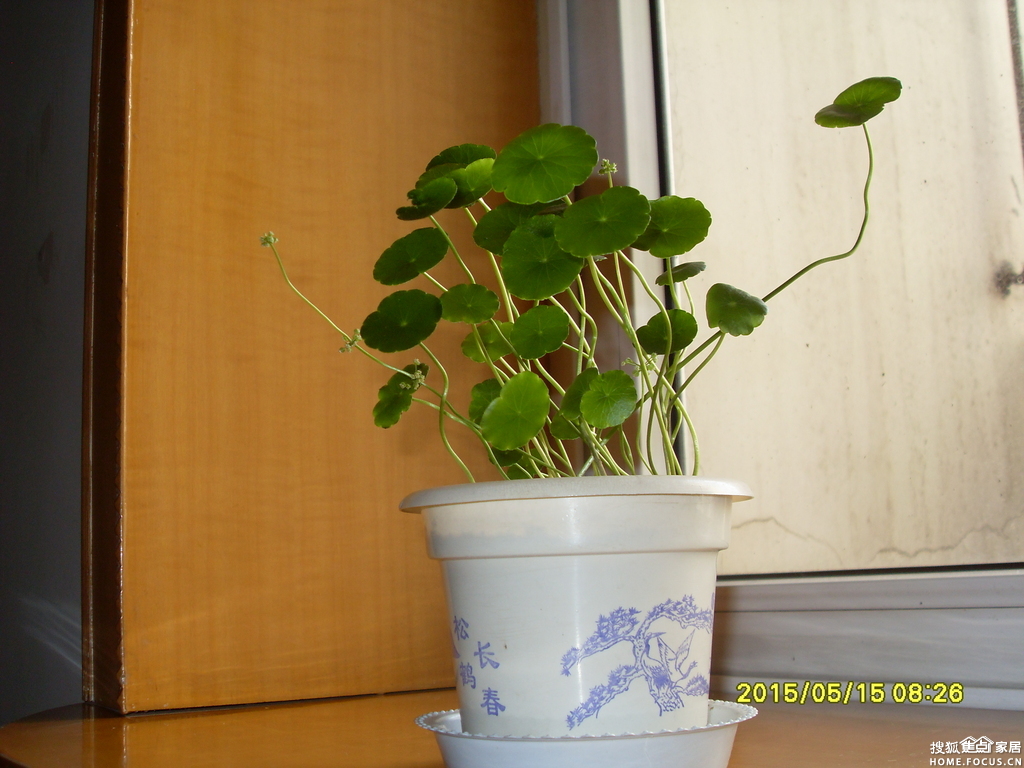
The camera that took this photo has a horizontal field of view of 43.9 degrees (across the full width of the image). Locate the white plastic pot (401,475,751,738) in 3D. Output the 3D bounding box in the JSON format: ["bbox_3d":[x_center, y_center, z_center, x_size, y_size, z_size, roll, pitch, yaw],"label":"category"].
[{"bbox_3d":[0.035,0.120,0.640,0.178,0.136,0.178,-2,-8,0],"label":"white plastic pot"}]

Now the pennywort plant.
[{"bbox_3d":[0.040,-0.044,0.662,0.340,0.230,0.200,-2,-8,0],"label":"pennywort plant"}]

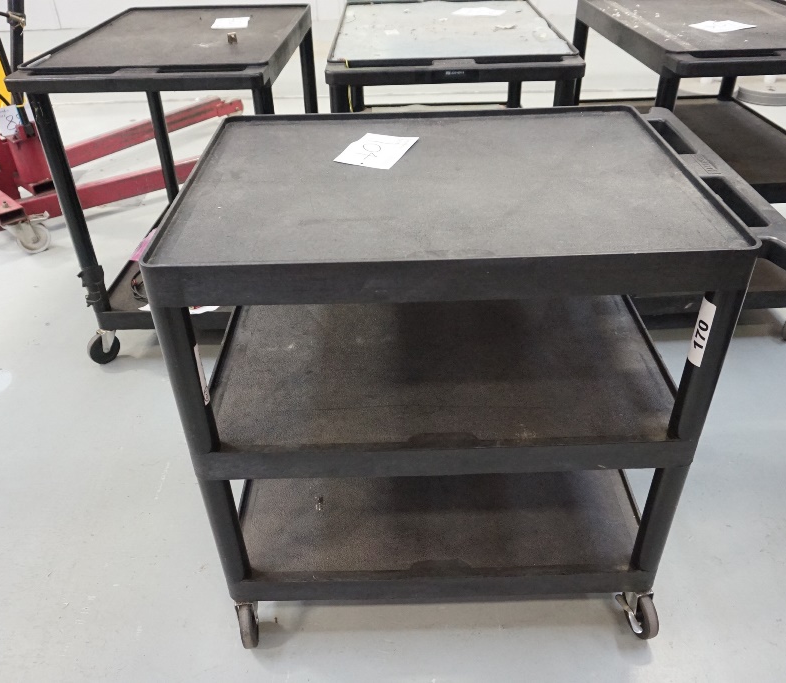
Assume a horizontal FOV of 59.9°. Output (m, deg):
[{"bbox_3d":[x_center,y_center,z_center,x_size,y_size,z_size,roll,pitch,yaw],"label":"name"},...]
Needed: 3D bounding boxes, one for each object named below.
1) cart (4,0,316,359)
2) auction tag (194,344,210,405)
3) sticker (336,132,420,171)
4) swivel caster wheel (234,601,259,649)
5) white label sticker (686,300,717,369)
[{"bbox_3d":[-0.582,-0.516,2.211,0.622,0.895,0.870,0,36,3],"label":"cart"},{"bbox_3d":[-0.284,0.048,1.028,0.007,0.108,0.027,-2,36,0],"label":"auction tag"},{"bbox_3d":[-0.027,-0.348,1.234,0.104,0.004,0.154,11,38,17],"label":"sticker"},{"bbox_3d":[-0.284,0.553,1.380,0.043,0.124,0.110,-2,36,0],"label":"swivel caster wheel"},{"bbox_3d":[0.443,-0.012,0.987,0.007,0.108,0.027,-12,37,-14],"label":"white label sticker"}]

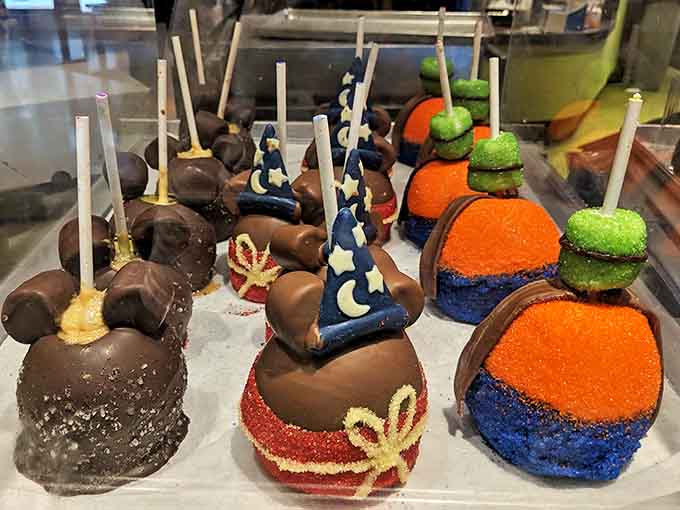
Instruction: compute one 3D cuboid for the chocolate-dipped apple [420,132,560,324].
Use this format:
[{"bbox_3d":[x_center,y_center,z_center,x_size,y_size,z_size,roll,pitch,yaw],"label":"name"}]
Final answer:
[{"bbox_3d":[0.107,-0.019,0.368,0.096,0.130,0.092,-1,27,-3],"label":"chocolate-dipped apple"}]

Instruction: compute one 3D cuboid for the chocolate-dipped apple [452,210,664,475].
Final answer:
[{"bbox_3d":[0.109,0.039,0.256,0.096,0.134,0.092,2,27,4],"label":"chocolate-dipped apple"}]

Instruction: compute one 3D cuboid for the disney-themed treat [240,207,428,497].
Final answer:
[{"bbox_3d":[-0.003,0.041,0.239,0.090,0.135,0.090,-12,30,-23],"label":"disney-themed treat"}]

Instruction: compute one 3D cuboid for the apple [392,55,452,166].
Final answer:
[{"bbox_3d":[0.118,-0.184,0.680,0.096,0.133,0.092,-1,27,-3],"label":"apple"}]

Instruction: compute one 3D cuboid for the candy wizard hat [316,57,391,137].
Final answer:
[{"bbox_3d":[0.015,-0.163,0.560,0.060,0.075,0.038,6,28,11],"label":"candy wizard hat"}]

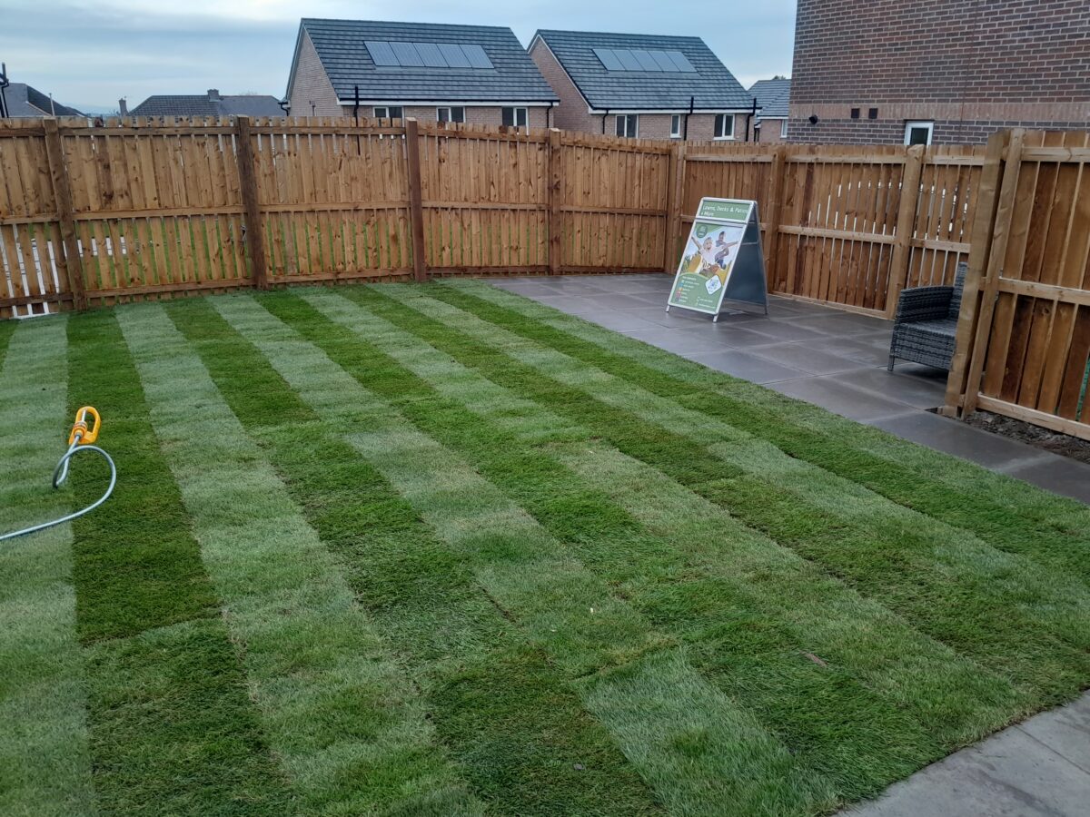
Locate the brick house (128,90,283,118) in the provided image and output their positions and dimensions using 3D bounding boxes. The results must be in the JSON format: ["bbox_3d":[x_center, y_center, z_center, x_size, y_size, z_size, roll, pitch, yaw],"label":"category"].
[{"bbox_3d":[-31.681,-26.759,79.110,16.500,7.800,8.200,-5,21,-15],"label":"brick house"}]

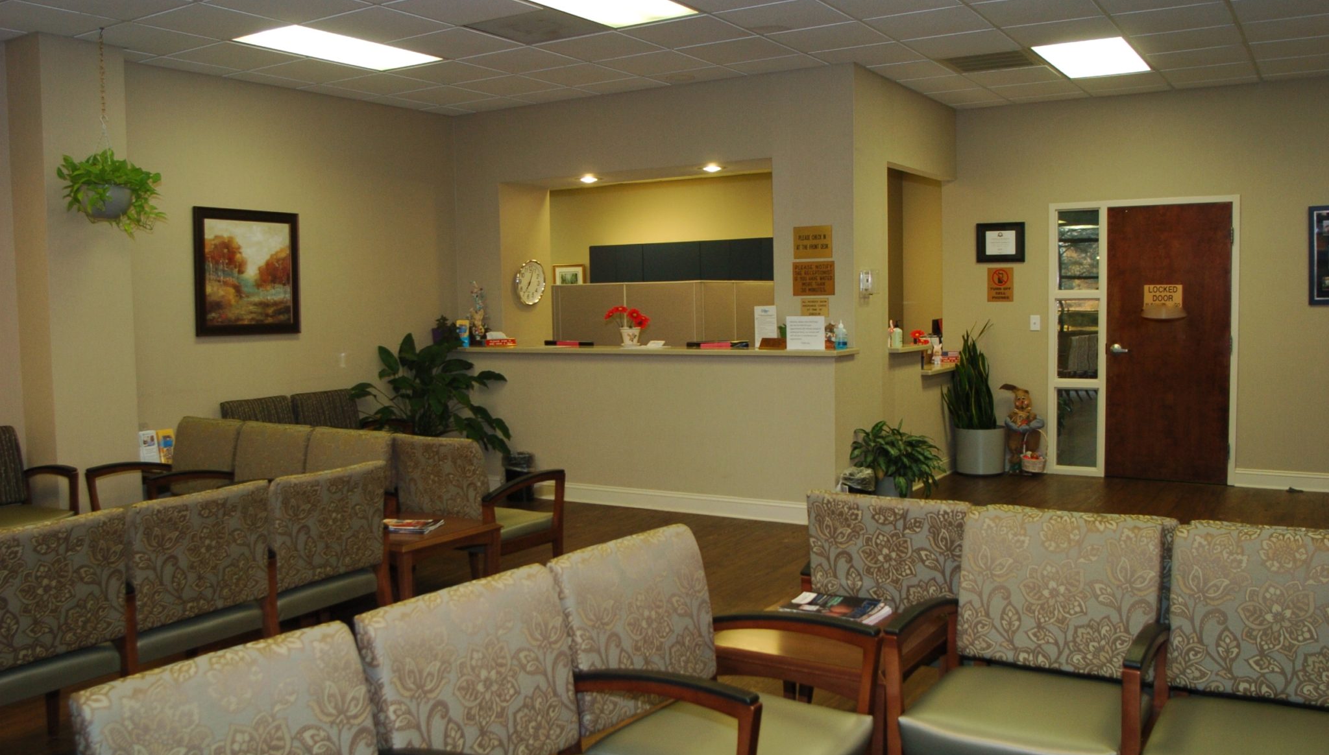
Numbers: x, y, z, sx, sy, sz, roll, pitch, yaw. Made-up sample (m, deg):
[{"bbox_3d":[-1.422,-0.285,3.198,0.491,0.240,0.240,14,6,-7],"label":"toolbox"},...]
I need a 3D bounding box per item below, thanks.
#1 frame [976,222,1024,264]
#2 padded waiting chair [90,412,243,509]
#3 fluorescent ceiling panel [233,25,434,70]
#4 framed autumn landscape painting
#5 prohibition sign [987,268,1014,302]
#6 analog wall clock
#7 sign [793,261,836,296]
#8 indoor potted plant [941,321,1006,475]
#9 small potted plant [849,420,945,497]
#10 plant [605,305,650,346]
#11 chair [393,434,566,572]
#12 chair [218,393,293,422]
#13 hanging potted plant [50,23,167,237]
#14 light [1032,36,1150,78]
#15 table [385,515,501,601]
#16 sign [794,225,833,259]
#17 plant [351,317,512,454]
[{"bbox_3d":[2.729,-1.089,8.977,0.400,0.328,0.030,2,5,32],"label":"frame"},{"bbox_3d":[-2.588,0.679,5.815,0.590,0.880,0.640,2,5,32],"label":"padded waiting chair"},{"bbox_3d":[-1.869,-1.928,6.490,0.575,0.050,1.170,2,5,32],"label":"fluorescent ceiling panel"},{"bbox_3d":[-2.774,-0.697,7.371,0.050,0.840,0.820,2,5,32],"label":"framed autumn landscape painting"},{"bbox_3d":[2.739,-0.753,9.007,0.215,0.284,0.018,2,5,32],"label":"prohibition sign"},{"bbox_3d":[-1.102,-0.788,9.162,0.045,0.385,0.385,2,5,32],"label":"analog wall clock"},{"bbox_3d":[0.995,-0.660,7.398,0.308,0.229,0.018,2,5,32],"label":"sign"},{"bbox_3d":[2.514,0.156,8.983,0.430,1.260,0.430,2,5,32],"label":"indoor potted plant"},{"bbox_3d":[1.539,0.629,7.368,0.520,0.600,0.550,2,5,32],"label":"small potted plant"},{"bbox_3d":[-0.257,-0.365,7.910,0.280,0.300,0.180,2,5,32],"label":"plant"},{"bbox_3d":[-0.858,0.694,5.301,0.590,0.880,0.640,2,5,32],"label":"chair"},{"bbox_3d":[-2.479,0.574,7.198,0.630,0.880,0.570,2,5,32],"label":"chair"},{"bbox_3d":[-2.941,-1.278,5.804,0.500,1.120,0.510,2,5,32],"label":"hanging potted plant"},{"bbox_3d":[2.779,-2.053,7.122,0.575,0.050,1.170,2,5,32],"label":"light"},{"bbox_3d":[-1.126,0.918,4.850,0.610,0.508,0.560,2,5,32],"label":"table"},{"bbox_3d":[0.989,-0.900,7.380,0.283,0.216,0.018,2,5,32],"label":"sign"},{"bbox_3d":[-1.759,0.274,8.214,0.800,1.300,0.800,2,5,32],"label":"plant"}]

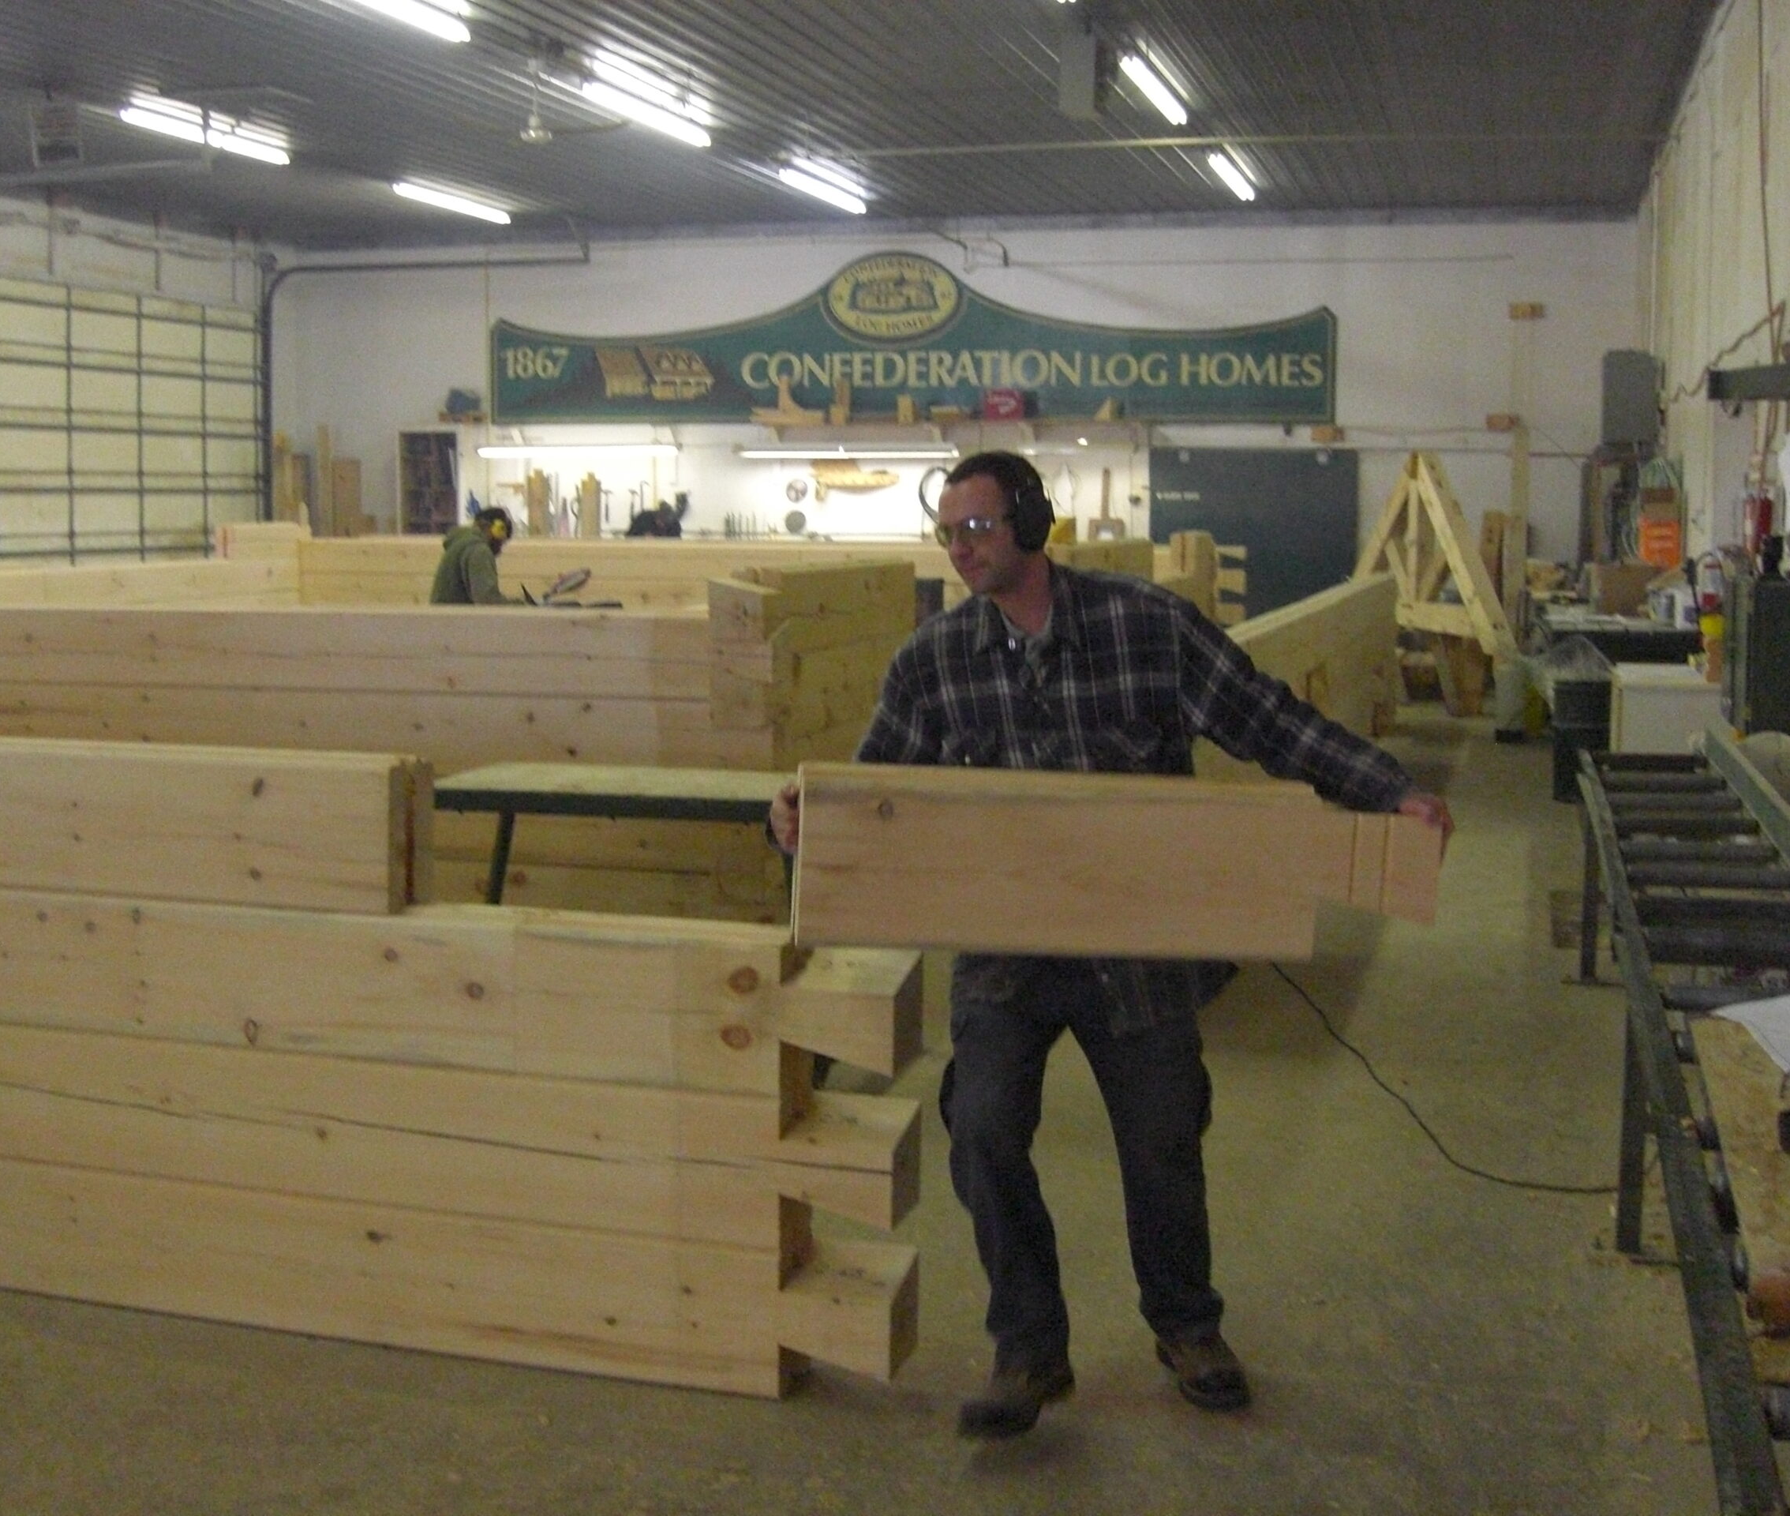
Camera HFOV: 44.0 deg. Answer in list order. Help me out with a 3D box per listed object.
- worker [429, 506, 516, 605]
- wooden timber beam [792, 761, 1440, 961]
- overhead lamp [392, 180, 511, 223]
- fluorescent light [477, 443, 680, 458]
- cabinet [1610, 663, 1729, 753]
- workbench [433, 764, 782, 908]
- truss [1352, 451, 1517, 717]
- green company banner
[{"bbox_3d":[-2.256,-0.569,12.092,0.680,1.580,0.520,-1,7,-14],"label":"worker"},{"bbox_3d":[0.366,0.169,3.719,1.060,0.290,0.150,2,6,-7],"label":"wooden timber beam"},{"bbox_3d":[-4.127,-5.181,20.841,0.130,0.090,2.440,2,7,16],"label":"overhead lamp"},{"bbox_3d":[-3.517,-3.403,24.648,2.440,0.120,0.180,2,7,16],"label":"fluorescent light"},{"bbox_3d":[3.641,0.024,10.555,0.450,0.850,1.150,2,7,16],"label":"cabinet"},{"bbox_3d":[-0.612,0.487,6.365,1.270,0.840,0.580,2,7,16],"label":"workbench"},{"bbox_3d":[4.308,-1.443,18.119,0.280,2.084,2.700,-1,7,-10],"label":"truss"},{"bbox_3d":[-0.032,-4.243,22.487,8.950,1.730,0.060,2,7,16],"label":"green company banner"}]

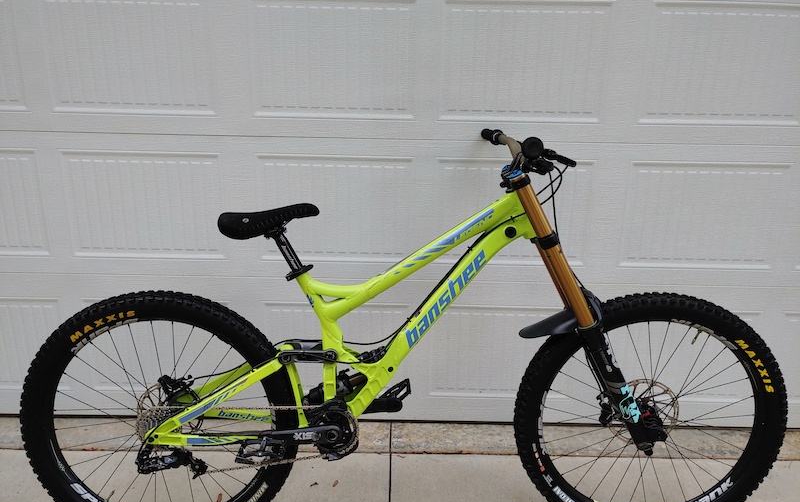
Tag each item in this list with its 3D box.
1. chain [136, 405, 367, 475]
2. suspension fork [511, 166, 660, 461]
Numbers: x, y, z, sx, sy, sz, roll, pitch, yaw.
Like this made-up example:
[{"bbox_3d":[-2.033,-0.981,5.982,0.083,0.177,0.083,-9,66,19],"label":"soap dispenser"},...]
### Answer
[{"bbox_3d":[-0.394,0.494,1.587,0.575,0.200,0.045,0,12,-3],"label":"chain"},{"bbox_3d":[0.473,0.156,1.600,0.145,0.850,0.215,-25,12,7],"label":"suspension fork"}]

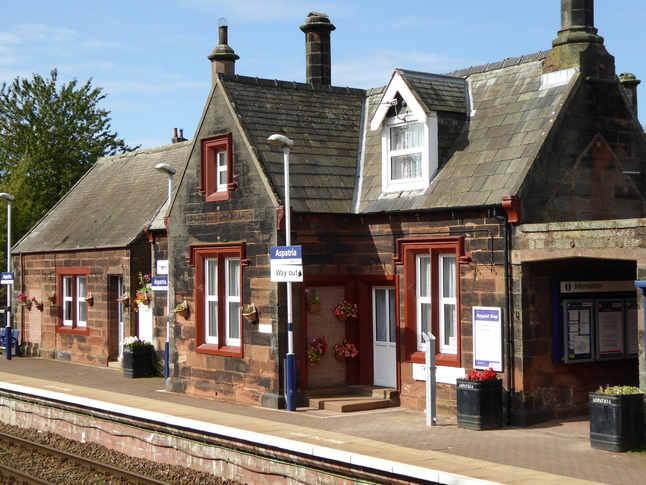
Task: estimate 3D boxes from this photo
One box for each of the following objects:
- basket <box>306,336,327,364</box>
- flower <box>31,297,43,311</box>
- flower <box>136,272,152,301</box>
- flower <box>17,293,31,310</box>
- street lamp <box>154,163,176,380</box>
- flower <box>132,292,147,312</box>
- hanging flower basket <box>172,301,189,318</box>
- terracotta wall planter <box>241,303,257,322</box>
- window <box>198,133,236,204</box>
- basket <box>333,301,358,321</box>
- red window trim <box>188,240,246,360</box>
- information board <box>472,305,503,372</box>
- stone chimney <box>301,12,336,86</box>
[{"bbox_3d":[-0.137,2.165,21.391,0.340,0.560,0.250,1,-2,-38],"label":"basket"},{"bbox_3d":[-9.244,1.987,34.331,0.270,0.400,0.300,1,-2,-38],"label":"flower"},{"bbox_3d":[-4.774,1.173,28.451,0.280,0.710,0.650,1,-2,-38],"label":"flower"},{"bbox_3d":[-9.861,1.941,35.089,0.320,0.570,0.350,1,-2,-38],"label":"flower"},{"bbox_3d":[-3.722,0.764,25.063,0.520,5.330,0.260,1,-2,-38],"label":"street lamp"},{"bbox_3d":[-4.883,1.598,28.390,0.300,0.500,0.400,1,-2,-38],"label":"flower"},{"bbox_3d":[-3.117,1.472,23.316,0.250,0.390,0.320,1,-2,-38],"label":"hanging flower basket"},{"bbox_3d":[-1.524,1.415,21.579,0.230,0.400,0.300,1,-2,-38],"label":"terracotta wall planter"},{"bbox_3d":[-2.231,-1.561,22.411,0.220,1.400,1.300,1,-2,-38],"label":"window"},{"bbox_3d":[0.459,1.391,21.720,0.430,0.380,0.360,1,-2,-38],"label":"basket"},{"bbox_3d":[-2.226,1.211,22.719,0.250,2.390,2.230,1,-2,-38],"label":"red window trim"},{"bbox_3d":[2.920,1.697,18.755,0.060,1.105,0.695,1,-2,-38],"label":"information board"},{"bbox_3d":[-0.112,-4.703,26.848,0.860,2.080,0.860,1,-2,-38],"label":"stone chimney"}]

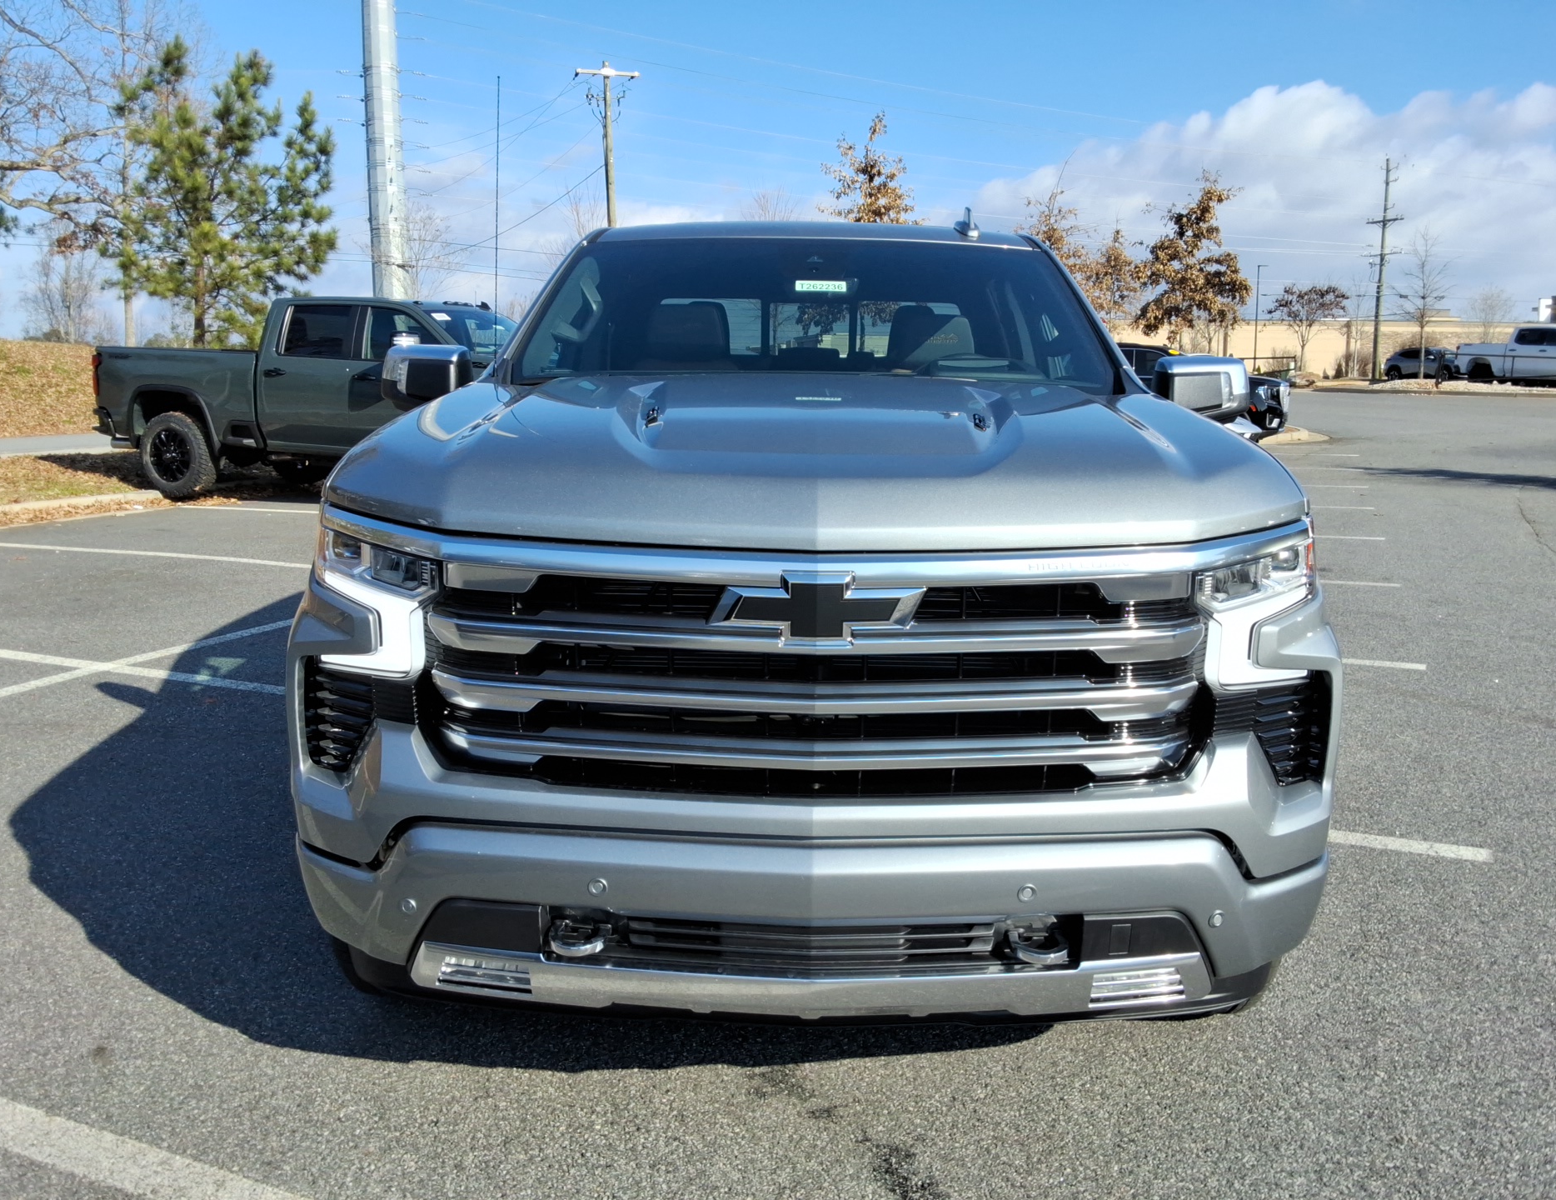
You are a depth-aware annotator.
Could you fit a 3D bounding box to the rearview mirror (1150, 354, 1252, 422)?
[{"bbox_3d":[1.223,-0.607,3.740,0.285,0.205,0.170,0,10,-5],"label":"rearview mirror"}]

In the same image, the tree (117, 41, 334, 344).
[{"bbox_3d":[-9.487,-6.613,22.198,3.850,5.583,3.600,1,10,2],"label":"tree"}]

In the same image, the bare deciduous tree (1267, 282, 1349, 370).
[{"bbox_3d":[19.890,-10.265,48.914,3.139,3.329,3.139,1,10,0],"label":"bare deciduous tree"}]

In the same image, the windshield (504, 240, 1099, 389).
[{"bbox_3d":[0.103,-0.820,3.691,1.620,0.540,0.900,1,10,1],"label":"windshield"}]

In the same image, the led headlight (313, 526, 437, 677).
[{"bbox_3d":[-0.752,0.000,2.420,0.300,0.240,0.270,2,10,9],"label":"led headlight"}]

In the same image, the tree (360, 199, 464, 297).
[{"bbox_3d":[-11.008,-9.437,38.967,3.300,4.912,3.200,1,10,2],"label":"tree"}]

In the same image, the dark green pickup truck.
[{"bbox_3d":[-3.901,-2.021,13.107,6.350,2.050,2.080,5,11,22],"label":"dark green pickup truck"}]

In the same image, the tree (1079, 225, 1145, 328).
[{"bbox_3d":[9.331,-8.083,36.118,2.100,4.630,2.100,1,10,2],"label":"tree"}]

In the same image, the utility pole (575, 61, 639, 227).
[{"bbox_3d":[-6.079,-12.956,46.449,2.350,12.018,0.400,1,10,2],"label":"utility pole"}]

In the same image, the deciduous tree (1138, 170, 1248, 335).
[{"bbox_3d":[9.786,-7.384,31.162,2.846,5.606,2.846,1,10,0],"label":"deciduous tree"}]

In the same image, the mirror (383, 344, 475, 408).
[{"bbox_3d":[-0.975,-0.618,3.689,0.290,0.220,0.200,1,10,1],"label":"mirror"}]

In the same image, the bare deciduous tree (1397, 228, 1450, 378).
[{"bbox_3d":[21.398,-9.793,42.896,1.950,4.886,1.950,1,10,2],"label":"bare deciduous tree"}]

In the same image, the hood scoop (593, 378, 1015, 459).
[{"bbox_3d":[0.082,-0.400,2.863,0.920,0.160,0.720,1,10,1],"label":"hood scoop"}]

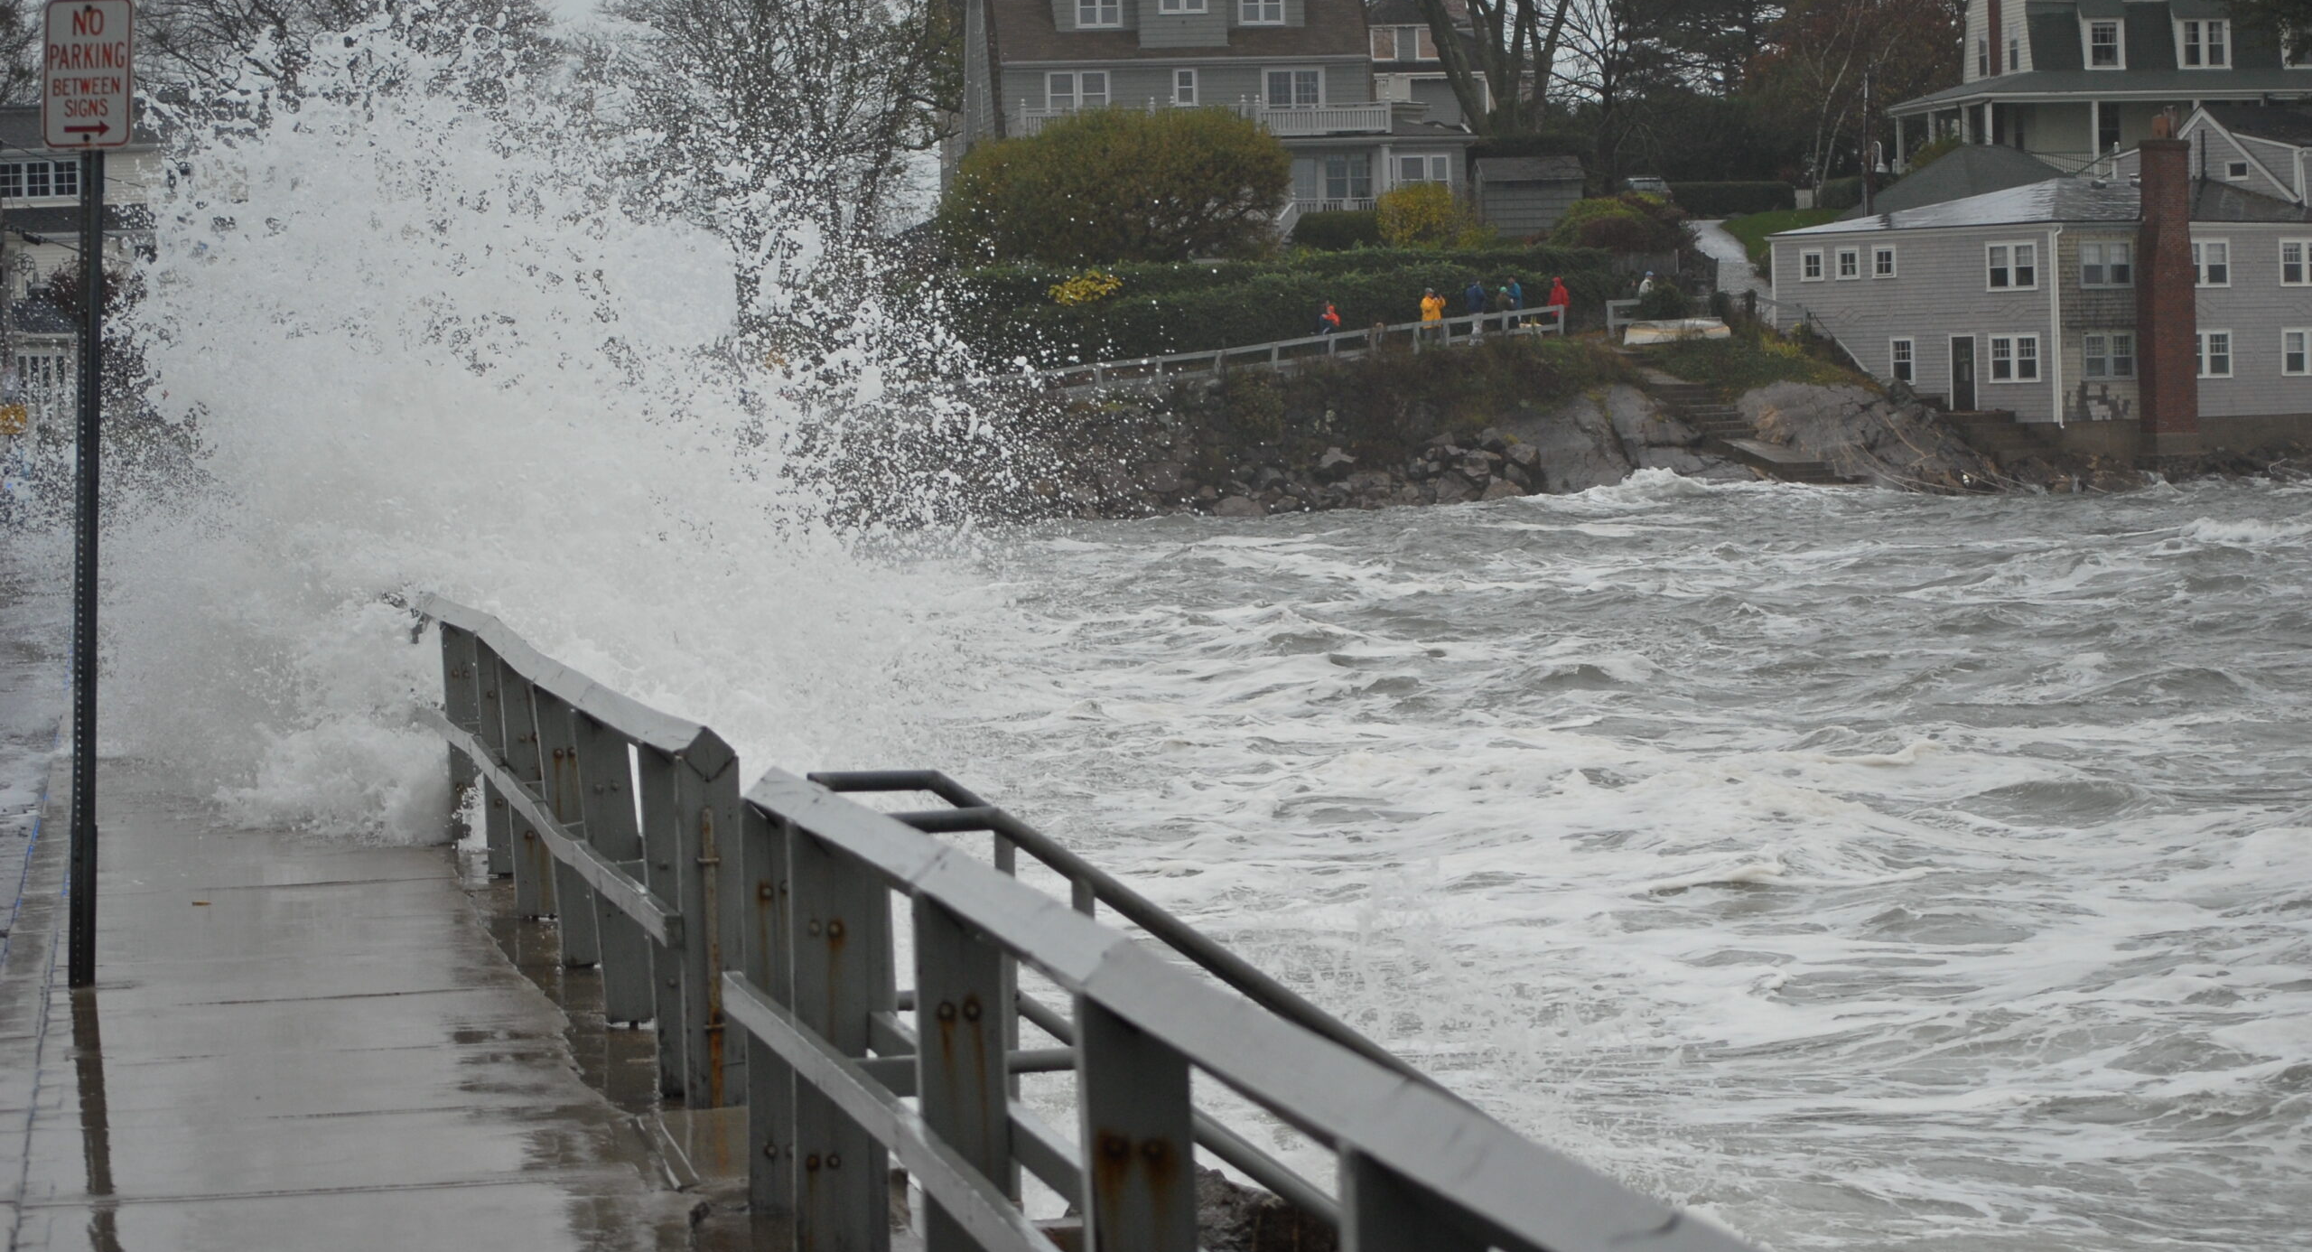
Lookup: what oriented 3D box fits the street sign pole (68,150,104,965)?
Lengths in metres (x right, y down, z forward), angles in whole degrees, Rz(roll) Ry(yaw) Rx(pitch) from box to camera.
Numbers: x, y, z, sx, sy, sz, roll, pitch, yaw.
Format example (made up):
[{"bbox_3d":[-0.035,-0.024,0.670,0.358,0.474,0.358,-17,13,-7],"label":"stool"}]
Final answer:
[{"bbox_3d":[-3.127,-0.169,15.400,0.080,2.470,0.045,2,3,23],"label":"street sign pole"}]

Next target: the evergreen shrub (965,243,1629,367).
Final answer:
[{"bbox_3d":[3.628,-9.344,154.000,19.282,3.000,4.000,-2,3,-3],"label":"evergreen shrub"}]

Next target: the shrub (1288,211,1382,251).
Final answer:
[{"bbox_3d":[5.753,-12.599,168.000,2.900,1.250,1.300,-3,3,-15],"label":"shrub"}]

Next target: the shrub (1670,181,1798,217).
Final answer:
[{"bbox_3d":[21.598,-16.000,198.000,4.571,1.137,1.300,-2,3,0],"label":"shrub"}]

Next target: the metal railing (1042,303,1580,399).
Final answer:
[{"bbox_3d":[4.223,-7.755,149.500,14.874,2.159,0.300,-2,3,0],"label":"metal railing"}]

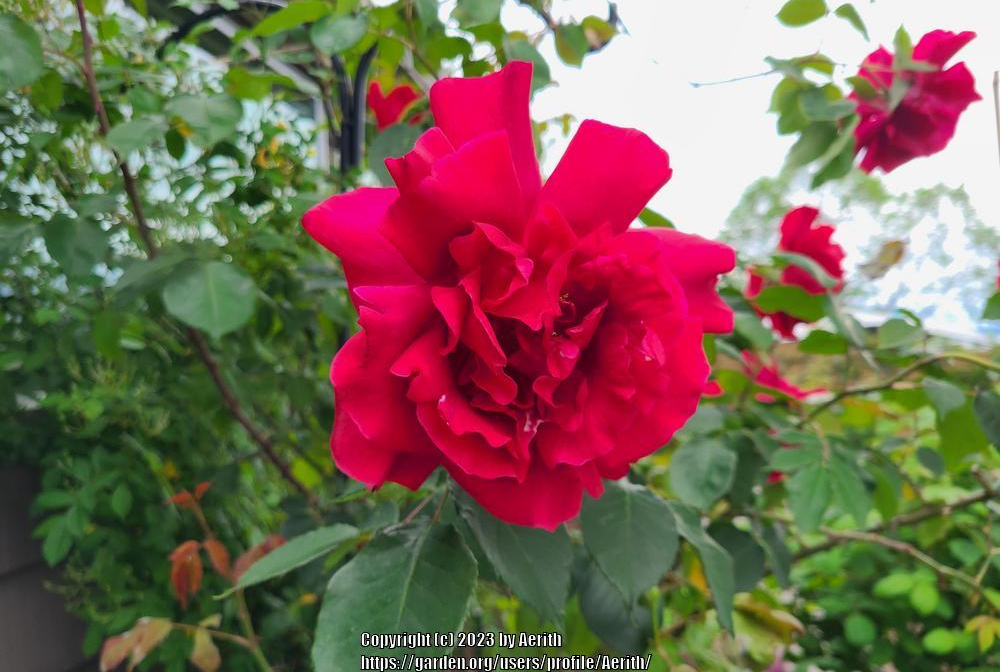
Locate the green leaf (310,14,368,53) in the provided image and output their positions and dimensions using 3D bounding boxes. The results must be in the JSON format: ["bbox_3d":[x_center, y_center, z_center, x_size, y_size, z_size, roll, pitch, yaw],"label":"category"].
[{"bbox_3d":[-0.107,-0.201,0.500,0.038,0.026,0.009,-14,-25,0],"label":"green leaf"}]

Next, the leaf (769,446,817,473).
[{"bbox_3d":[0.206,0.087,0.530,0.035,0.022,0.009,-7,-30,0],"label":"leaf"}]

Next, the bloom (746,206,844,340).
[{"bbox_3d":[0.248,-0.053,0.630,0.090,0.110,0.070,-2,8,24],"label":"bloom"}]

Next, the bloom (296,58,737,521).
[{"bbox_3d":[0.005,-0.011,0.210,0.118,0.128,0.075,0,2,-3],"label":"bloom"}]

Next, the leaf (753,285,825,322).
[{"bbox_3d":[0.204,-0.023,0.530,0.052,0.028,0.009,5,30,0],"label":"leaf"}]

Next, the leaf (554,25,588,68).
[{"bbox_3d":[0.067,-0.271,0.700,0.032,0.044,0.012,-9,17,3],"label":"leaf"}]

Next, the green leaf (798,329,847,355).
[{"bbox_3d":[0.266,0.005,0.620,0.040,0.026,0.012,-4,30,3],"label":"green leaf"}]

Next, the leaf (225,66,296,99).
[{"bbox_3d":[-0.191,-0.202,0.600,0.056,0.032,0.014,4,37,-3],"label":"leaf"}]

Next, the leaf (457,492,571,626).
[{"bbox_3d":[0.006,0.080,0.272,0.034,0.059,0.009,-34,-15,-29],"label":"leaf"}]

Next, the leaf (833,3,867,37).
[{"bbox_3d":[0.337,-0.302,0.720,0.044,0.023,0.014,39,16,-6],"label":"leaf"}]

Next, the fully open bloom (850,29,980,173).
[{"bbox_3d":[0.321,-0.181,0.580,0.105,0.105,0.065,-2,-4,30],"label":"fully open bloom"}]

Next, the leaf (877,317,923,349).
[{"bbox_3d":[0.330,-0.002,0.620,0.038,0.034,0.012,-13,-32,-8],"label":"leaf"}]

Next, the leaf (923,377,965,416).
[{"bbox_3d":[0.351,0.048,0.595,0.025,0.035,0.009,-29,-17,-17],"label":"leaf"}]

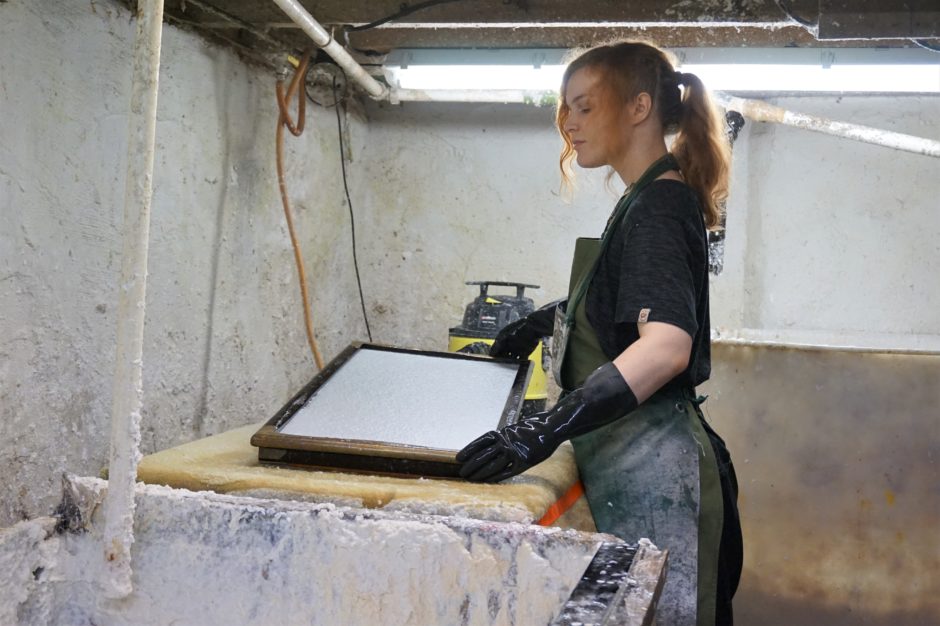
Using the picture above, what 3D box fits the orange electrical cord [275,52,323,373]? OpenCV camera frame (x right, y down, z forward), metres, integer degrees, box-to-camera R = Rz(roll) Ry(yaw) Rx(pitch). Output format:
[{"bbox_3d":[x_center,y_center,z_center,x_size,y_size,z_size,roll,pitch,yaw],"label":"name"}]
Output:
[{"bbox_3d":[-0.428,-0.250,3.150,0.090,0.820,0.200,2,2,11],"label":"orange electrical cord"}]

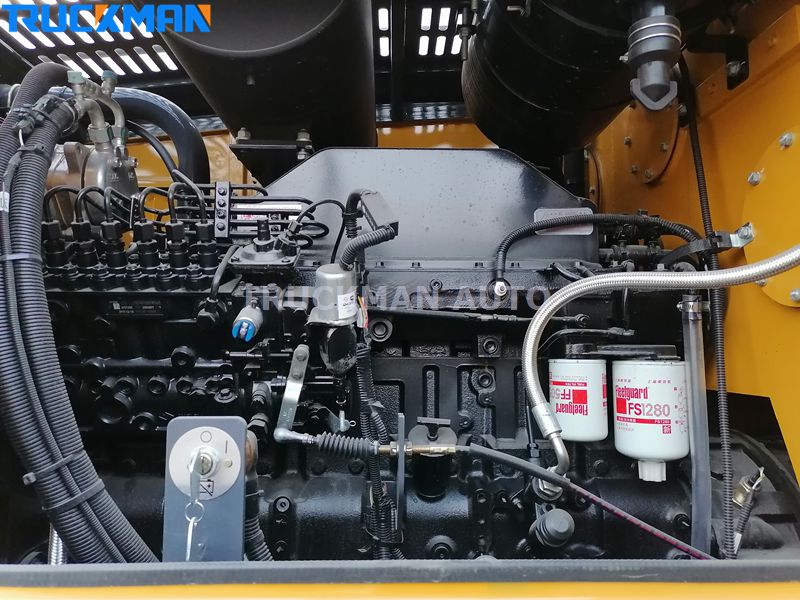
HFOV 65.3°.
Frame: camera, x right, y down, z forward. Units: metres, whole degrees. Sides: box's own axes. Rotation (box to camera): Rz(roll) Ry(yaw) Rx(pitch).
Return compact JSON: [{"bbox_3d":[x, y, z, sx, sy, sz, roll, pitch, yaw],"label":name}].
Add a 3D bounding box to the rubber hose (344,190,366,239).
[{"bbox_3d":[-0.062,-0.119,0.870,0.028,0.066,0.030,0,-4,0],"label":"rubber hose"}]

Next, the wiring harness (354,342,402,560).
[{"bbox_3d":[-0.030,0.211,0.865,0.062,0.305,0.055,0,-4,0],"label":"wiring harness"}]

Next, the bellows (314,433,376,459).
[{"bbox_3d":[-0.067,0.178,0.765,0.075,0.026,0.026,10,-4,0],"label":"bellows"}]

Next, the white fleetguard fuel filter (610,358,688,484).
[{"bbox_3d":[0.333,0.161,0.828,0.095,0.155,0.095,-3,-5,33],"label":"white fleetguard fuel filter"}]

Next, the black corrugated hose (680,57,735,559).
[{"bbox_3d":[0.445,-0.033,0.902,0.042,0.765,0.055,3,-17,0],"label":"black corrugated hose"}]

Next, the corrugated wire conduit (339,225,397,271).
[{"bbox_3d":[-0.043,-0.069,0.820,0.073,0.056,0.045,0,-4,0],"label":"corrugated wire conduit"}]

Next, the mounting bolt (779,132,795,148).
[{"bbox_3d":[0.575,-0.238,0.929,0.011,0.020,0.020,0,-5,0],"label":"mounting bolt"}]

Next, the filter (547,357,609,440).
[{"bbox_3d":[0.247,0.139,0.865,0.078,0.115,0.078,0,-4,6],"label":"filter"}]

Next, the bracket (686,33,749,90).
[{"bbox_3d":[0.550,-0.409,1.071,0.072,0.066,0.064,0,-5,0],"label":"bracket"}]

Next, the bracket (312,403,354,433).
[{"bbox_3d":[-0.085,0.151,0.800,0.052,0.037,0.030,0,-4,0],"label":"bracket"}]

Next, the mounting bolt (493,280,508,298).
[{"bbox_3d":[0.149,-0.016,0.925,0.019,0.021,0.012,0,-5,0],"label":"mounting bolt"}]

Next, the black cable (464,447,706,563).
[{"bbox_3d":[0.206,0.224,0.690,0.268,0.122,0.060,0,-5,0],"label":"black cable"}]

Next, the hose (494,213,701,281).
[{"bbox_3d":[0.304,-0.082,0.960,0.300,0.100,0.060,-1,-4,11],"label":"hose"}]

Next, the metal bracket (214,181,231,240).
[{"bbox_3d":[-0.252,-0.126,0.885,0.019,0.080,0.024,0,-5,0],"label":"metal bracket"}]

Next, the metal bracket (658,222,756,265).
[{"bbox_3d":[0.518,-0.094,1.054,0.138,0.056,0.060,0,-5,0],"label":"metal bracket"}]

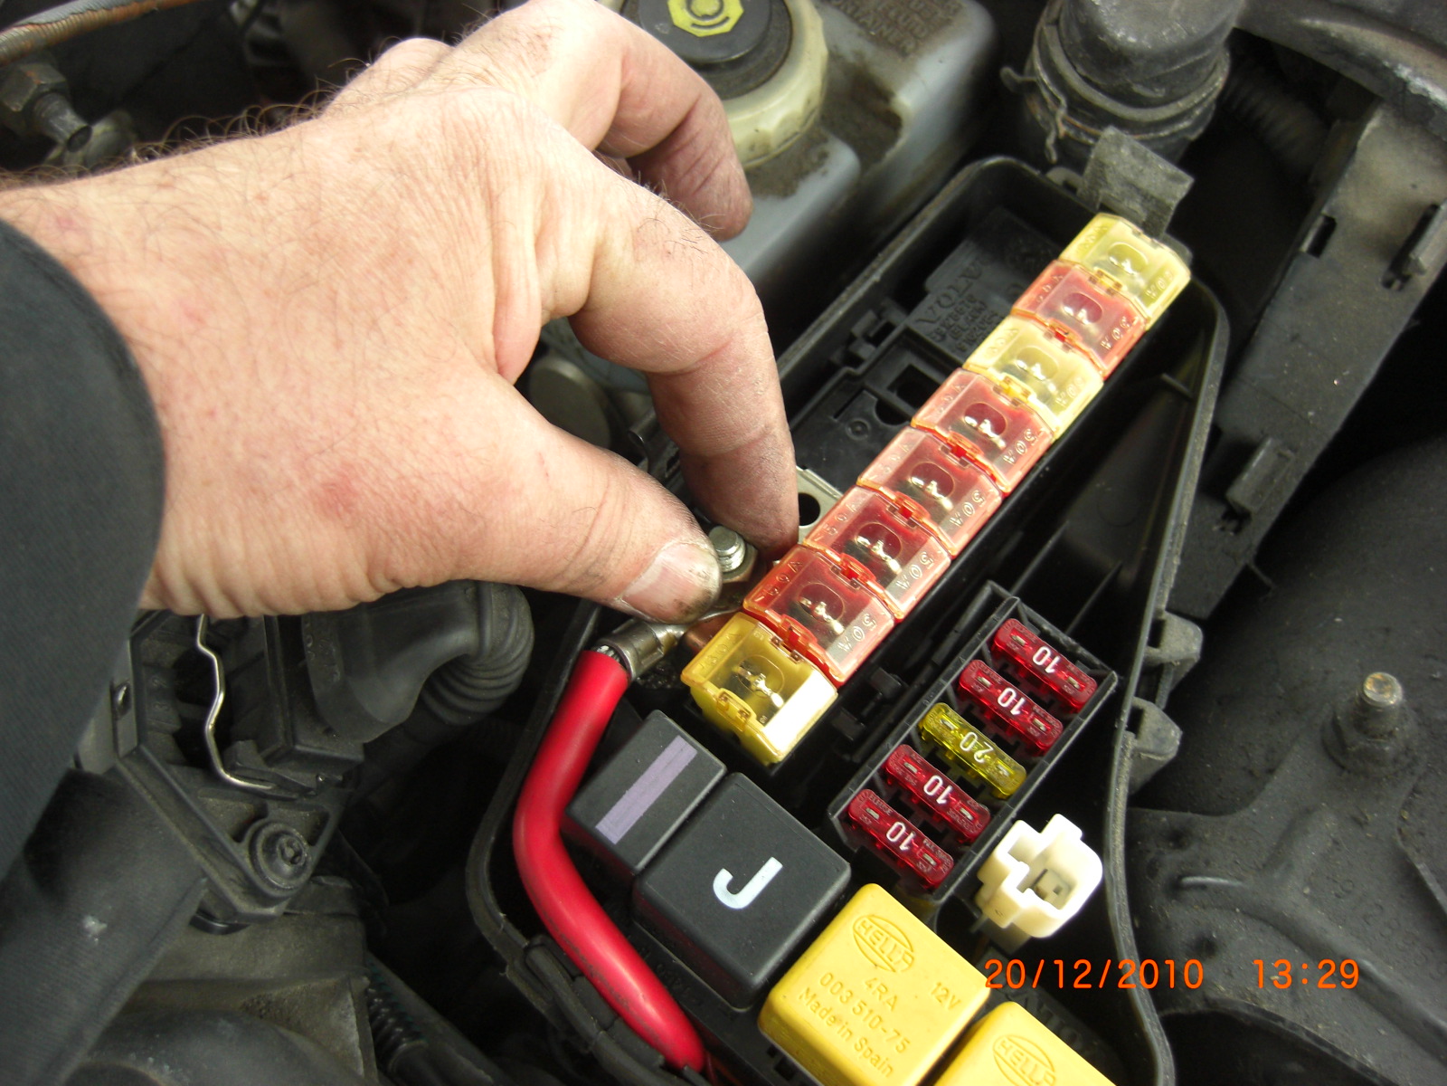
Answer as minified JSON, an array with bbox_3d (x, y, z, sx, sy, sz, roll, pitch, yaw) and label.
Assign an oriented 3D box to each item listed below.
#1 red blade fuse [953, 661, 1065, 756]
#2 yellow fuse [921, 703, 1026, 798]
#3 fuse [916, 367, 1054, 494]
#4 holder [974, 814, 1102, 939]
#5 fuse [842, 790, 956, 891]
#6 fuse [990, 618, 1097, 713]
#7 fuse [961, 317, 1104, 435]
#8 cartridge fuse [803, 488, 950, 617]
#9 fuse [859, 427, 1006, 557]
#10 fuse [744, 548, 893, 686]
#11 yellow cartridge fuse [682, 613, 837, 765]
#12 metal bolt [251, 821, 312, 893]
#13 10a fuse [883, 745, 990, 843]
[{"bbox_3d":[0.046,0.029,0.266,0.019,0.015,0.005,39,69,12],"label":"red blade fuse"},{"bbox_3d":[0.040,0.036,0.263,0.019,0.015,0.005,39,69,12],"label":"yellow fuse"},{"bbox_3d":[0.044,-0.015,0.284,0.021,0.025,0.014,39,69,12],"label":"fuse"},{"bbox_3d":[0.055,0.059,0.280,0.017,0.018,0.018,38,68,13],"label":"holder"},{"bbox_3d":[0.030,0.055,0.284,0.019,0.018,0.005,39,68,13],"label":"fuse"},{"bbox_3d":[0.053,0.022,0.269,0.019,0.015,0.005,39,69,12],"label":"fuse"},{"bbox_3d":[0.059,-0.029,0.313,0.022,0.022,0.016,38,68,13],"label":"fuse"},{"bbox_3d":[0.027,0.005,0.295,0.022,0.022,0.016,38,68,13],"label":"cartridge fuse"},{"bbox_3d":[0.034,-0.005,0.279,0.021,0.025,0.014,39,69,12],"label":"fuse"},{"bbox_3d":[0.017,0.016,0.289,0.022,0.022,0.016,38,68,13],"label":"fuse"},{"bbox_3d":[0.006,0.028,0.283,0.022,0.022,0.016,38,68,13],"label":"yellow cartridge fuse"},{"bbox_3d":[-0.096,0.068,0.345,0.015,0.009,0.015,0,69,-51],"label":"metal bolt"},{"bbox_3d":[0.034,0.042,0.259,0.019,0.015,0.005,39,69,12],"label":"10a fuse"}]

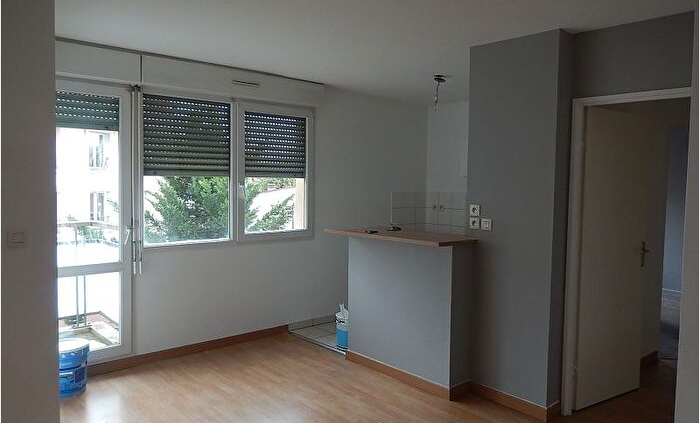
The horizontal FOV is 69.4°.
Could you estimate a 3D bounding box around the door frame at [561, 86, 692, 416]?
[{"bbox_3d":[1.756,0.343,3.049,0.110,2.093,0.860,-2,4,-41],"label":"door frame"}]

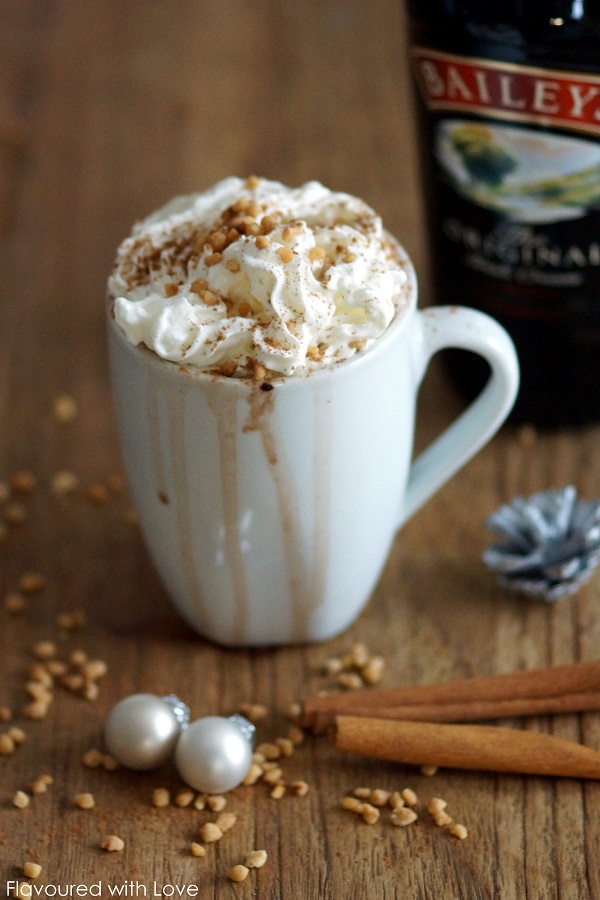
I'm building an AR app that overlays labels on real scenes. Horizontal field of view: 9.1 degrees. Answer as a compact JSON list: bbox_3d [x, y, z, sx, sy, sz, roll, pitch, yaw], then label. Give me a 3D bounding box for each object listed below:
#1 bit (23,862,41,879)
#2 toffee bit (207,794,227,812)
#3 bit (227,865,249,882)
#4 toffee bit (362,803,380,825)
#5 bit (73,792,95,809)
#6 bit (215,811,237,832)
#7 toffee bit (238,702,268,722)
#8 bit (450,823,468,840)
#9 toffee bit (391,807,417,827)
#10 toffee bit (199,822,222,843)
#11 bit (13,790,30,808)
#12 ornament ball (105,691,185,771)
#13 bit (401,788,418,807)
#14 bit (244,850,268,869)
[{"bbox_3d":[-0.067,0.105,0.939,0.005,0.004,0.004,0,35,0],"label":"bit"},{"bbox_3d":[-0.022,0.091,0.968,0.005,0.004,0.004,0,40,0],"label":"toffee bit"},{"bbox_3d":[-0.015,0.106,0.938,0.005,0.004,0.004,0,35,0],"label":"bit"},{"bbox_3d":[0.018,0.093,0.955,0.005,0.005,0.006,0,35,0],"label":"toffee bit"},{"bbox_3d":[-0.056,0.091,0.969,0.005,0.004,0.004,0,40,0],"label":"bit"},{"bbox_3d":[-0.019,0.095,0.962,0.006,0.005,0.005,0,40,0],"label":"bit"},{"bbox_3d":[-0.012,0.070,0.994,0.007,0.004,0.005,0,40,0],"label":"toffee bit"},{"bbox_3d":[0.041,0.098,0.960,0.004,0.004,0.004,0,40,0],"label":"bit"},{"bbox_3d":[0.027,0.093,0.955,0.007,0.004,0.005,0,35,0],"label":"toffee bit"},{"bbox_3d":[-0.022,0.097,0.950,0.005,0.004,0.005,0,35,0],"label":"toffee bit"},{"bbox_3d":[-0.072,0.090,0.969,0.004,0.004,0.005,0,40,0],"label":"bit"},{"bbox_3d":[-0.039,0.072,0.971,0.020,0.020,0.023,28,44,34],"label":"ornament ball"},{"bbox_3d":[0.028,0.090,0.969,0.004,0.004,0.005,0,40,0],"label":"bit"},{"bbox_3d":[-0.011,0.104,0.952,0.006,0.004,0.005,0,40,0],"label":"bit"}]

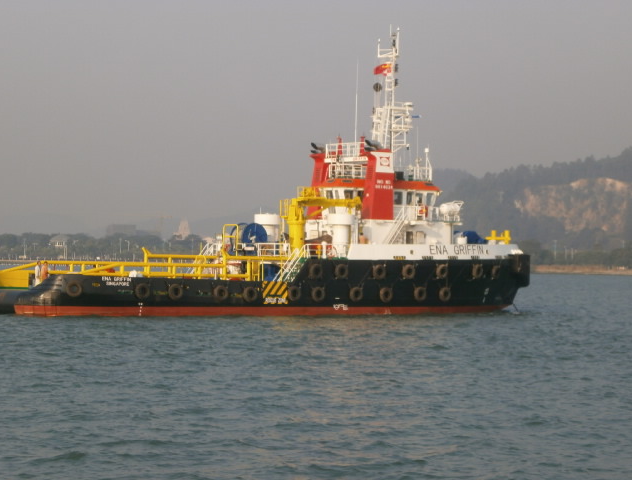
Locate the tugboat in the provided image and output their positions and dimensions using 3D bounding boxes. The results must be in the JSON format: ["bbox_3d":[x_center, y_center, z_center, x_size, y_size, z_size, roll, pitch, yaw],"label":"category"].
[{"bbox_3d":[-1.100,-4.300,136.000,38.000,21.000,11.600,1,-1,-29],"label":"tugboat"}]

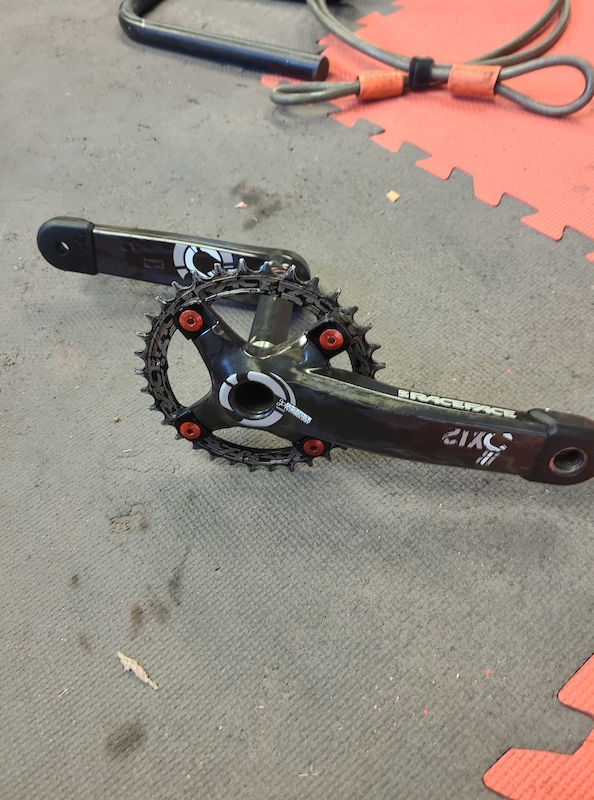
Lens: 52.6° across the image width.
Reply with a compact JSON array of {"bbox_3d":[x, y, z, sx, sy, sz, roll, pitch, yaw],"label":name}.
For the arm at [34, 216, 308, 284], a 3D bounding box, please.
[{"bbox_3d":[-0.092,-0.104,0.450,0.207,0.037,0.027,10,37,4],"label":"arm"}]

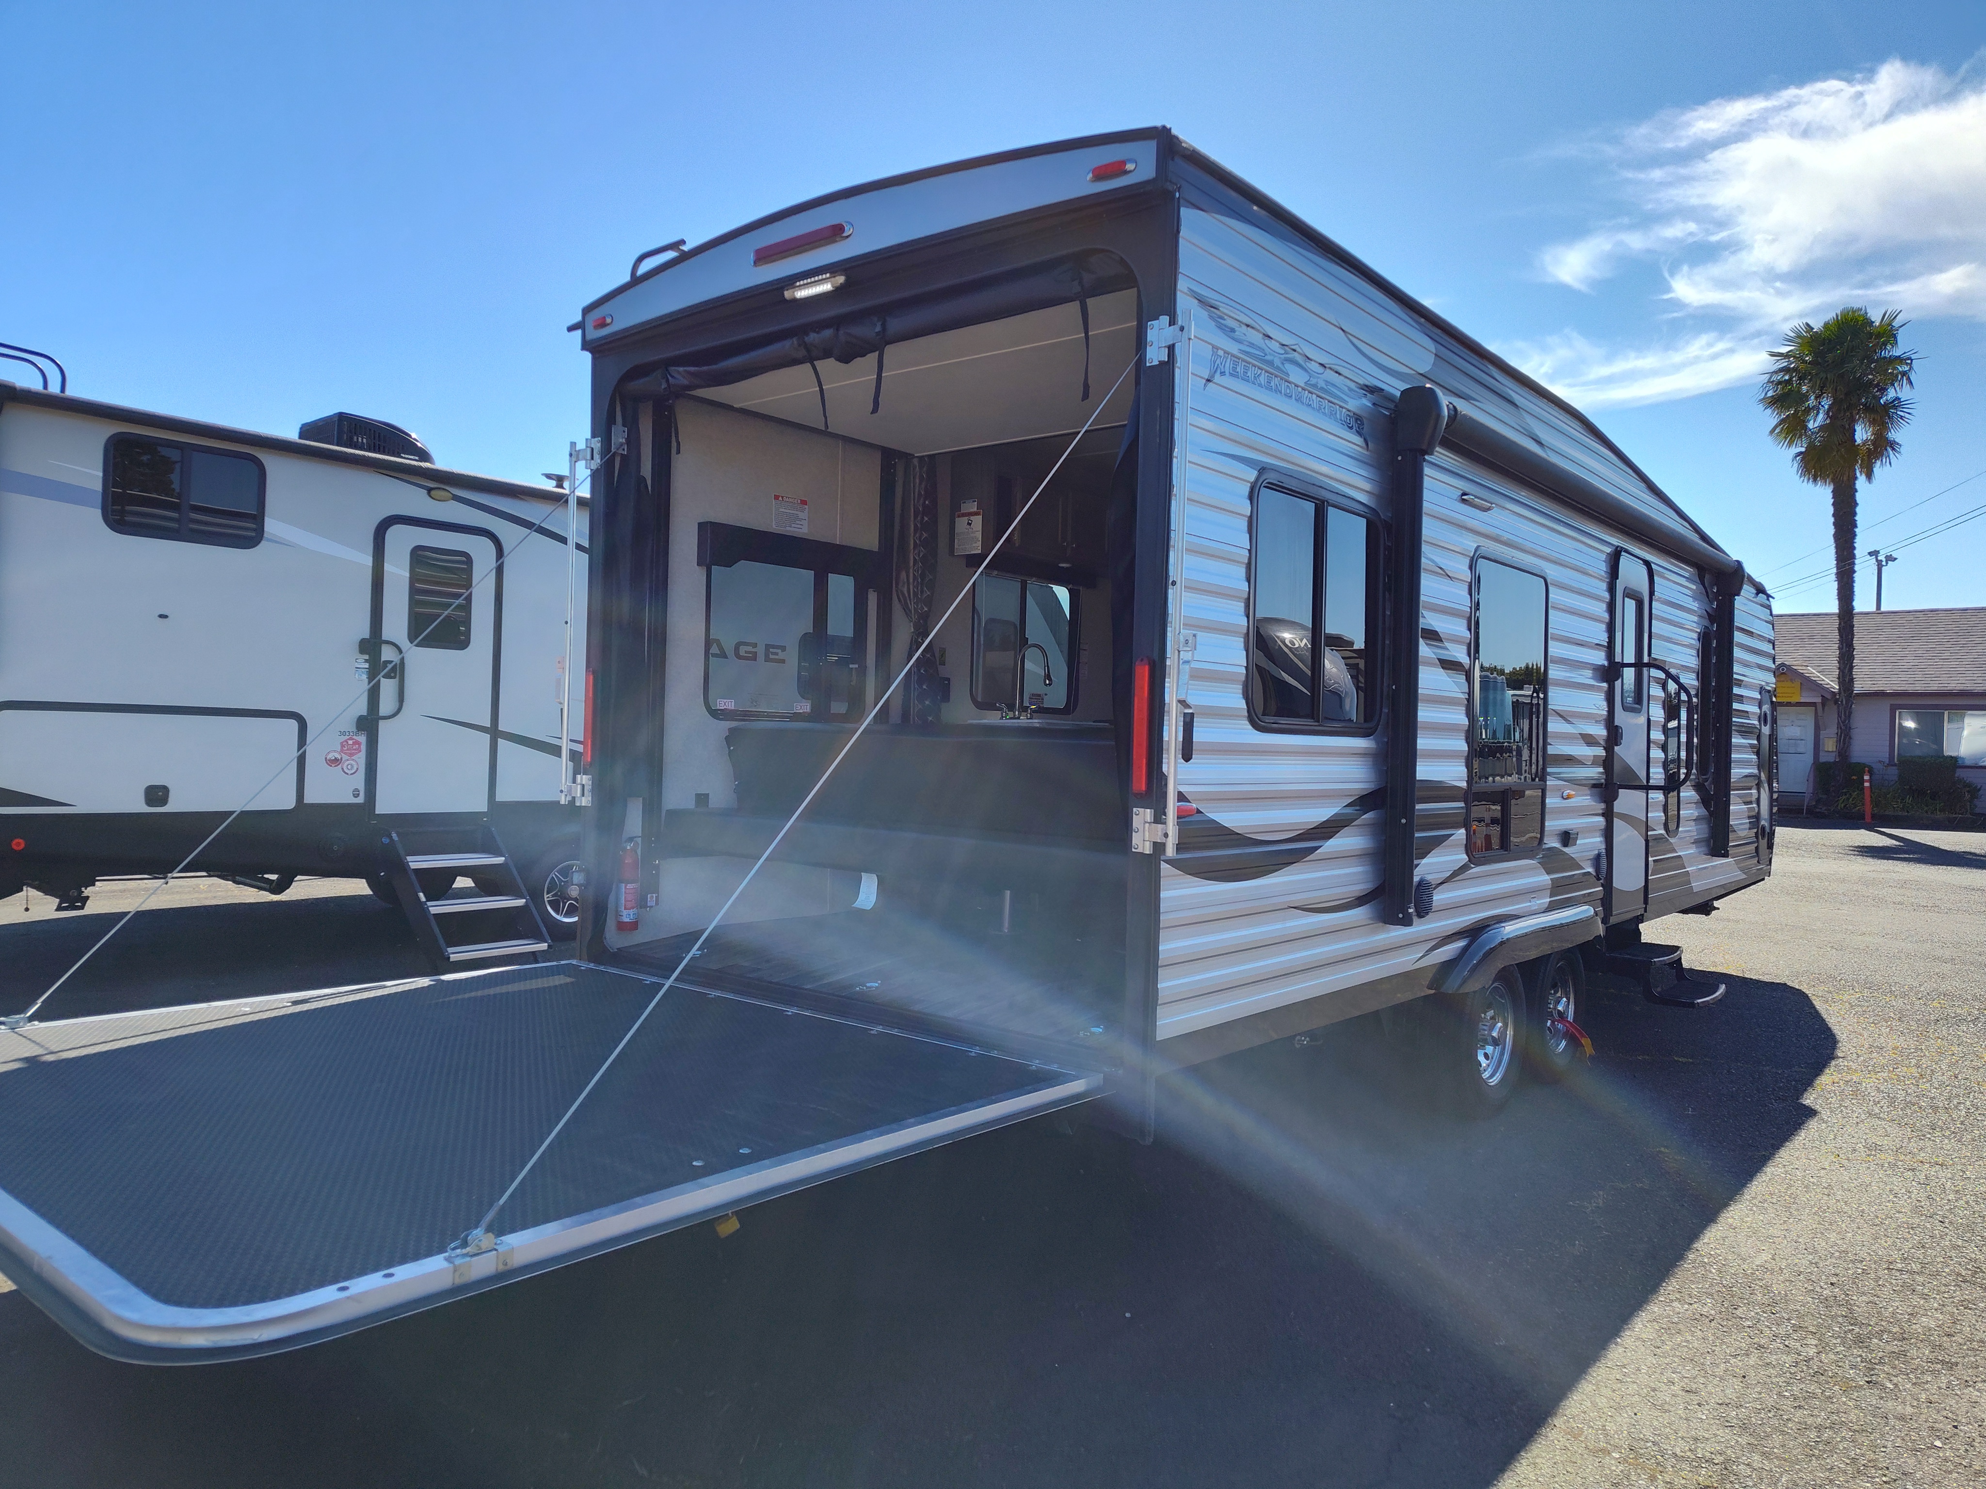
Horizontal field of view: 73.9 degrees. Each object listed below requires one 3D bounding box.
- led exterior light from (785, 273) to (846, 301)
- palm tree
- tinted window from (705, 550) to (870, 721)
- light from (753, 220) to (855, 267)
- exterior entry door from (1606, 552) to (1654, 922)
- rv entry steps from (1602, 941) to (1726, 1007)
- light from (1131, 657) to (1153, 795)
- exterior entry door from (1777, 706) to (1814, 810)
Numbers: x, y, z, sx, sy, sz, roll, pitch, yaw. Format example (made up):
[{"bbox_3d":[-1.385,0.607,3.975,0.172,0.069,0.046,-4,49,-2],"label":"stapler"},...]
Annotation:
[{"bbox_3d":[-0.558,-1.435,4.145,0.265,0.052,0.045,2,1,39],"label":"led exterior light"},{"bbox_3d":[19.718,-4.328,30.800,3.100,11.700,3.100,2,1,39],"label":"palm tree"},{"bbox_3d":[-0.880,-0.450,5.687,0.060,0.710,0.924,2,1,39],"label":"tinted window"},{"bbox_3d":[-0.596,-1.567,4.139,0.455,0.052,0.042,2,1,39],"label":"light"},{"bbox_3d":[3.293,-0.033,6.832,0.060,1.870,0.718,2,1,39],"label":"exterior entry door"},{"bbox_3d":[3.399,1.164,6.788,0.550,0.230,0.630,2,1,39],"label":"rv entry steps"},{"bbox_3d":[0.381,-0.044,3.380,0.050,0.357,0.030,2,1,39],"label":"light"},{"bbox_3d":[19.616,0.152,32.300,0.950,2.140,0.120,2,1,39],"label":"exterior entry door"}]

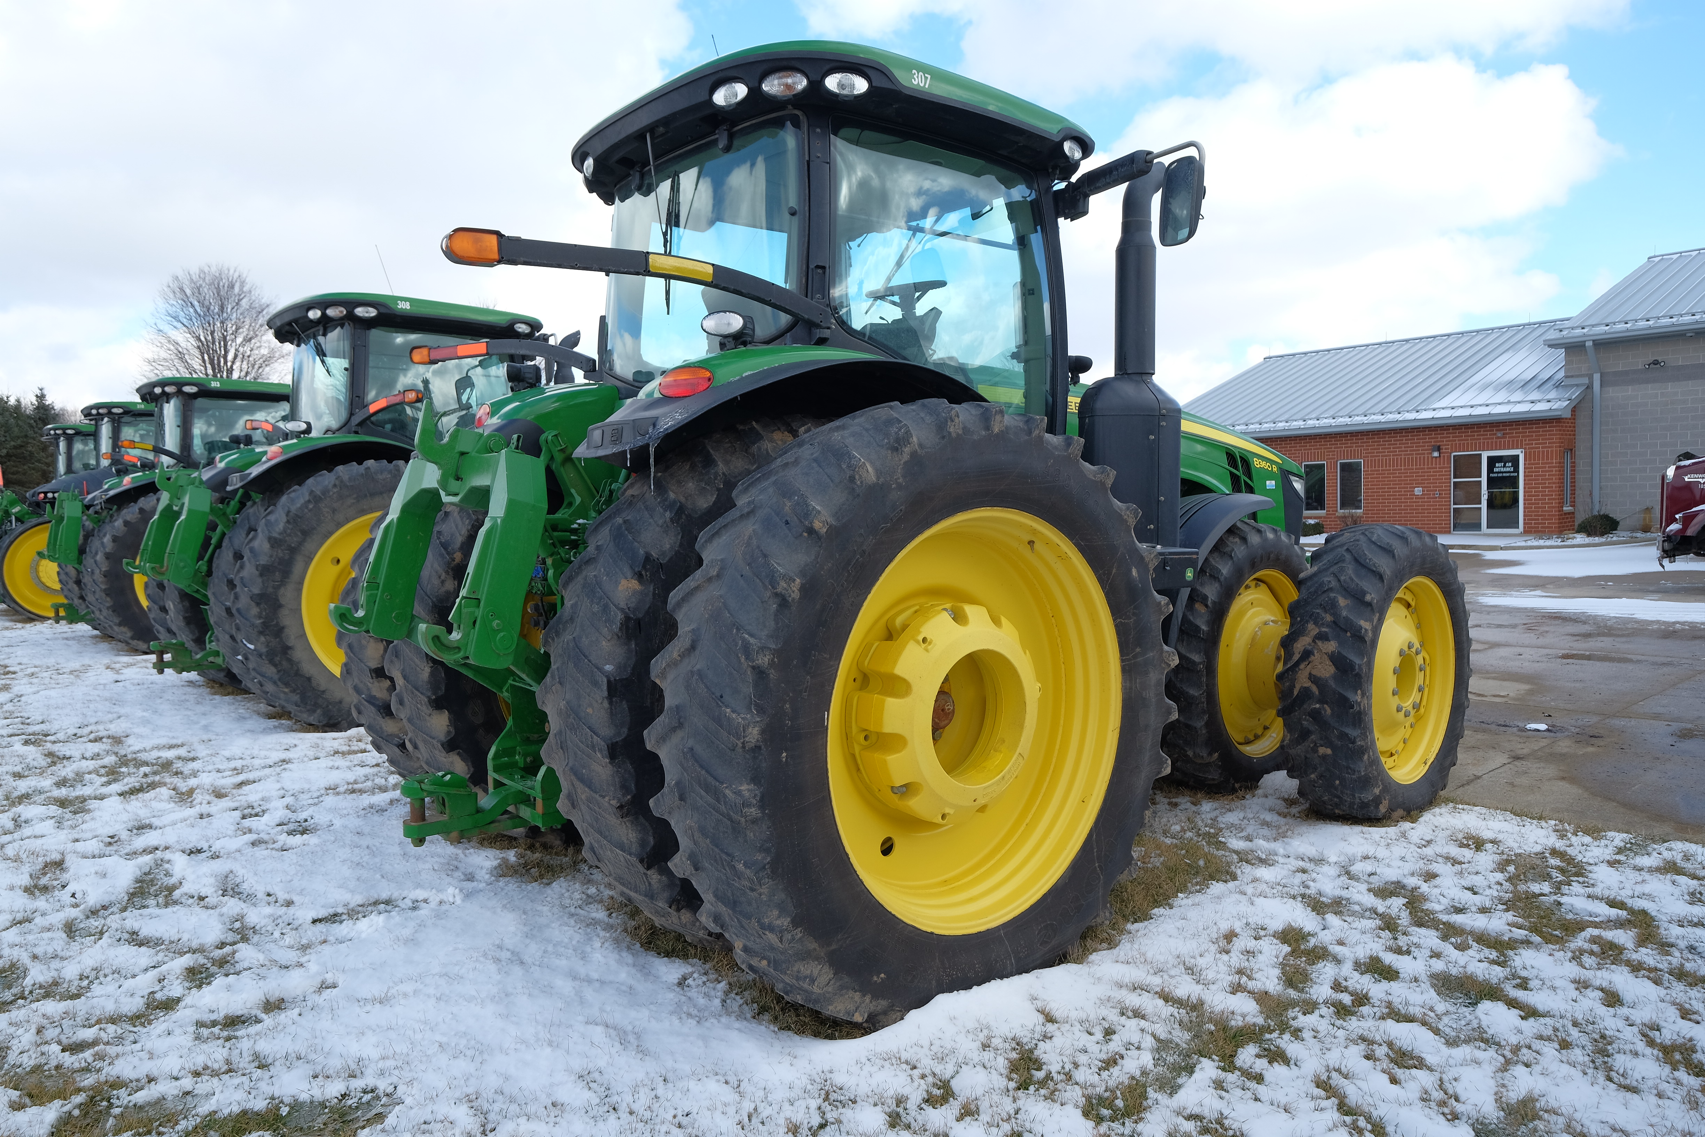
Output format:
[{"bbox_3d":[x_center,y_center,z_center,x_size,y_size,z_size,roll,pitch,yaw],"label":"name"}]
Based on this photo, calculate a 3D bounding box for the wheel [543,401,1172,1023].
[{"bbox_3d":[0.069,0.431,3.703,2.000,1.950,1.235,-1,3,-40],"label":"wheel"}]

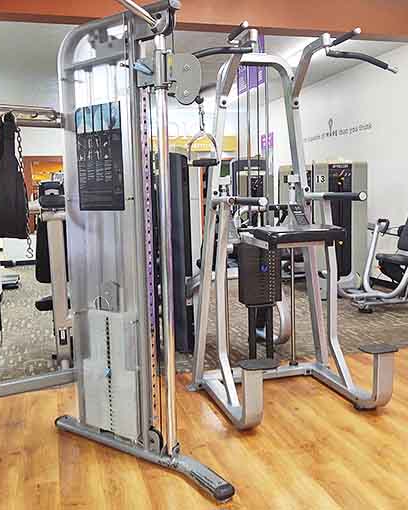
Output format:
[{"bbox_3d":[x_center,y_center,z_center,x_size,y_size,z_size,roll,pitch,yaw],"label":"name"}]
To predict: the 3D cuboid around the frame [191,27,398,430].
[{"bbox_3d":[0.481,-0.176,3.145,1.220,2.190,1.040,-3,7,-16],"label":"frame"}]

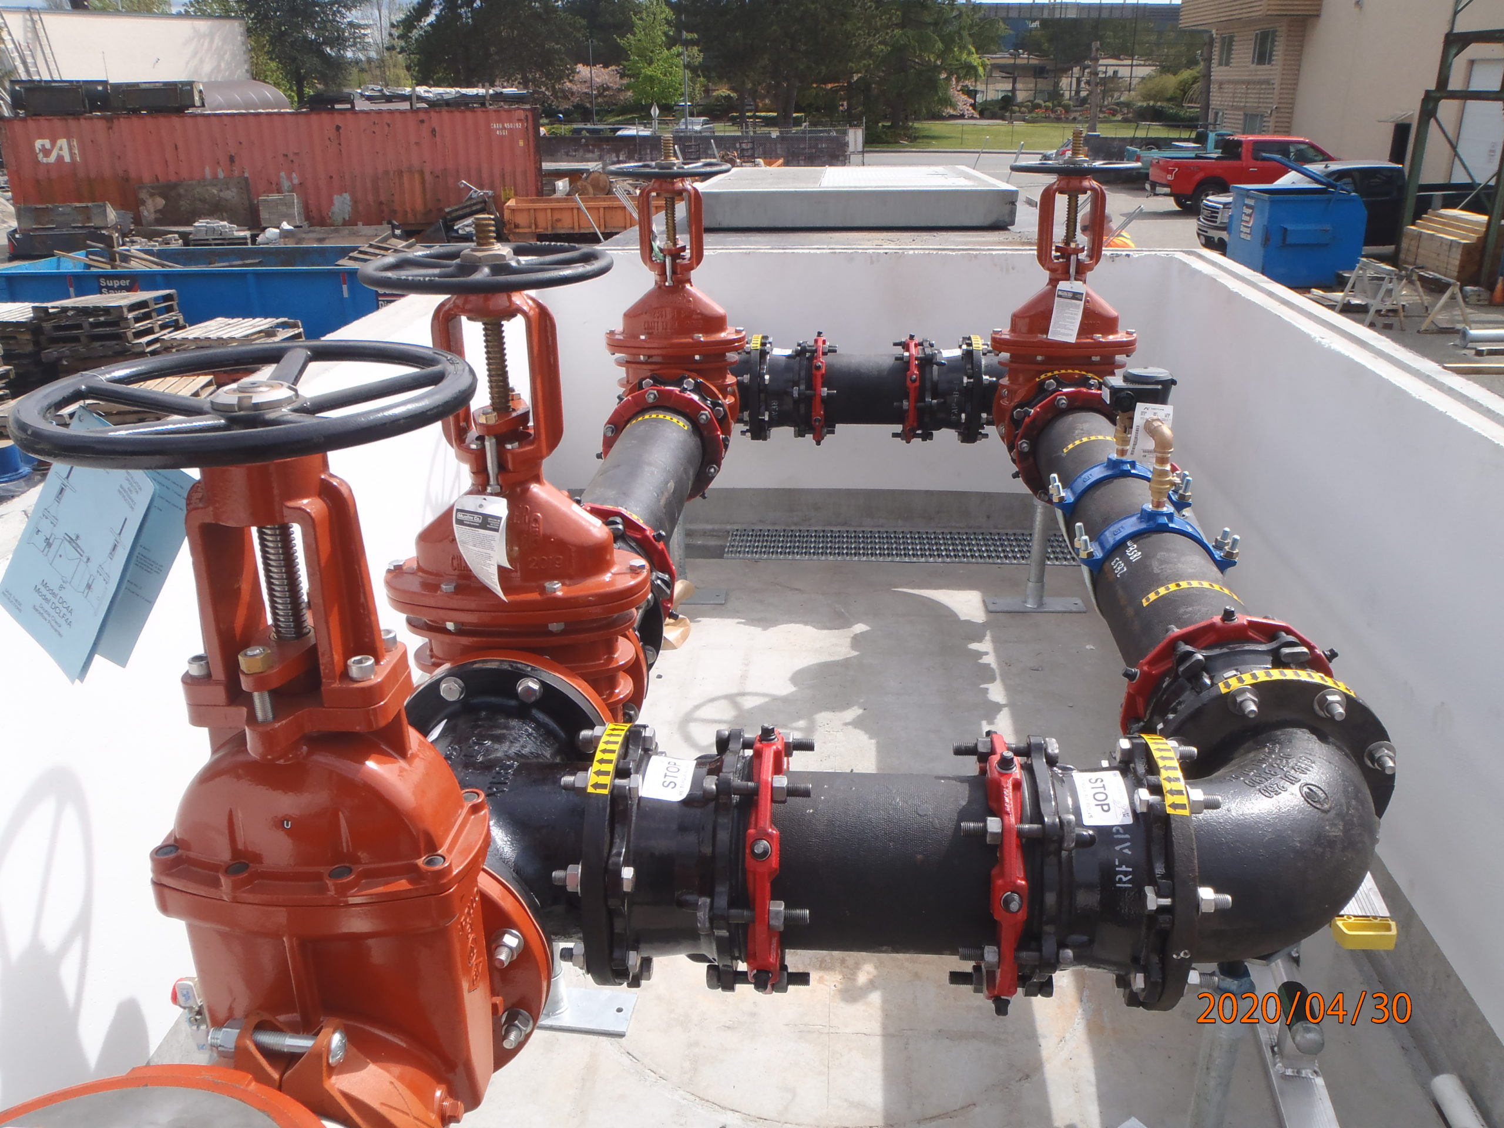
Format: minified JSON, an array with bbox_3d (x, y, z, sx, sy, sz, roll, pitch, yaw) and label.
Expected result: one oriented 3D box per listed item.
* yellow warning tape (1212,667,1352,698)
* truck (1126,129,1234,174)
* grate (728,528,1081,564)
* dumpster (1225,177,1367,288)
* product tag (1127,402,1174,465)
[{"bbox_3d":[0.748,0.171,1.692,0.188,0.036,0.036,1,23,4],"label":"yellow warning tape"},{"bbox_3d":[15.197,-13.379,40.374,5.200,1.800,1.950,1,23,4],"label":"truck"},{"bbox_3d":[0.532,-0.049,4.299,1.250,0.040,0.300,1,22,5],"label":"grate"},{"bbox_3d":[9.044,-5.540,20.411,1.560,1.420,1.950,0,23,3],"label":"dumpster"},{"bbox_3d":[0.884,-0.289,2.698,0.083,0.140,0.012,1,23,4],"label":"product tag"}]

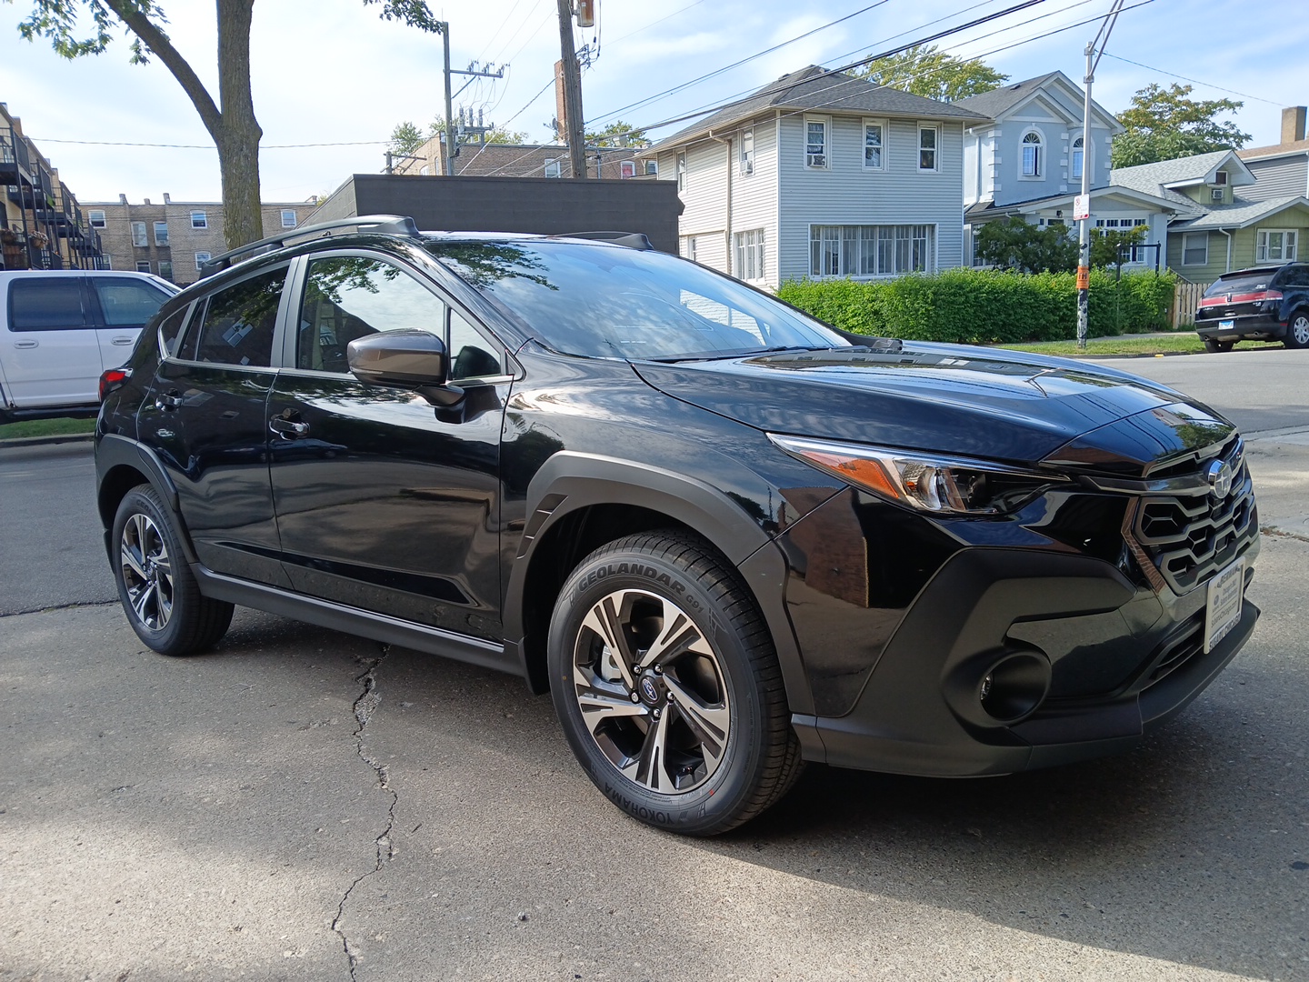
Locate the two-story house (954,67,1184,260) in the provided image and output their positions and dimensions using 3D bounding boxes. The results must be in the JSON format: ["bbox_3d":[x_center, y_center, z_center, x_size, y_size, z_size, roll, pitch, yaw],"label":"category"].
[{"bbox_3d":[12.715,-10.676,37.657,7.200,8.750,11.000,-7,11,-24],"label":"two-story house"}]

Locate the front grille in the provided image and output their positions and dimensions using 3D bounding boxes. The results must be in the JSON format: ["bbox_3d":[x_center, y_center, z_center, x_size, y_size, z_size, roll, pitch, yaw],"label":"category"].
[{"bbox_3d":[1.246,0.035,2.244,0.120,0.255,0.800,4,10,40],"label":"front grille"}]

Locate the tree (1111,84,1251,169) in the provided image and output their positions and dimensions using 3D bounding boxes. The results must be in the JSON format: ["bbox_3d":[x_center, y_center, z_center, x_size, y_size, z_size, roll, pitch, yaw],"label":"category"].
[{"bbox_3d":[31.986,-18.002,60.298,9.000,13.614,8.800,-7,11,-24],"label":"tree"}]

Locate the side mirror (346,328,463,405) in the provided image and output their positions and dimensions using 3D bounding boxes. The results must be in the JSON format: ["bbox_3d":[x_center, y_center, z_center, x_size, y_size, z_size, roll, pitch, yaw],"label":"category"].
[{"bbox_3d":[-0.685,-0.330,2.651,0.220,0.195,0.225,4,10,40],"label":"side mirror"}]

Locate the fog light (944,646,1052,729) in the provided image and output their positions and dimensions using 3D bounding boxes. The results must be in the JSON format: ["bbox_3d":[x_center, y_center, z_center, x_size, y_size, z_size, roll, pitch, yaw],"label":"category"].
[{"bbox_3d":[0.658,0.375,1.875,0.135,0.145,0.155,4,10,41],"label":"fog light"}]

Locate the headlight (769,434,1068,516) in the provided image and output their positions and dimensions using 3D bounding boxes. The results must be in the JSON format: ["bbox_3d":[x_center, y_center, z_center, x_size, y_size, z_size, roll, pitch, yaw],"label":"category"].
[{"bbox_3d":[0.526,-0.044,1.988,0.530,0.175,0.320,4,10,40],"label":"headlight"}]

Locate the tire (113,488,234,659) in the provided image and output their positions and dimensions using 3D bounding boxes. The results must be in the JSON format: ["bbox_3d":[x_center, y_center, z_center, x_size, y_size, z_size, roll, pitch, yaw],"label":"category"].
[{"bbox_3d":[-1.976,0.312,4.036,0.694,0.697,0.230,4,10,40],"label":"tire"}]

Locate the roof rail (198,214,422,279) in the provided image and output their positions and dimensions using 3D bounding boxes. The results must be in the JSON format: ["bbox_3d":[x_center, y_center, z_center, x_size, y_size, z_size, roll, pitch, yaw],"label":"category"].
[{"bbox_3d":[-1.297,-0.880,3.549,1.530,0.110,0.090,4,10,40],"label":"roof rail"}]

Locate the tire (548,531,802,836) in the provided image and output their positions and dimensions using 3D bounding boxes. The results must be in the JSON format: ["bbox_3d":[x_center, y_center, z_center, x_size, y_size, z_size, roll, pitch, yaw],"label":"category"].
[{"bbox_3d":[0.049,0.442,2.305,0.694,0.697,0.230,4,10,40],"label":"tire"}]

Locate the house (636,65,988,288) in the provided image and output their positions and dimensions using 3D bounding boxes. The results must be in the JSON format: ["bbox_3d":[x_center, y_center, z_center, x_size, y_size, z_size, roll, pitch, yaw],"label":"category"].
[{"bbox_3d":[4.980,-9.478,33.054,8.050,8.650,9.200,-7,11,-24],"label":"house"}]

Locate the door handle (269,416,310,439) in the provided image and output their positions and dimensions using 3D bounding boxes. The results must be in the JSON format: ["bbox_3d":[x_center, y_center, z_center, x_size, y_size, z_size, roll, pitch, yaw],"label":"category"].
[{"bbox_3d":[-1.149,-0.200,3.100,0.220,0.047,0.050,4,10,41],"label":"door handle"}]

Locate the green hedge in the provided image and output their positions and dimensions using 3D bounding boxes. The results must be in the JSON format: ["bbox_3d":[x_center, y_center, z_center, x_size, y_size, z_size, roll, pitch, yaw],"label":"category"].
[{"bbox_3d":[9.277,-4.986,26.713,12.900,1.830,1.300,-7,11,-24],"label":"green hedge"}]

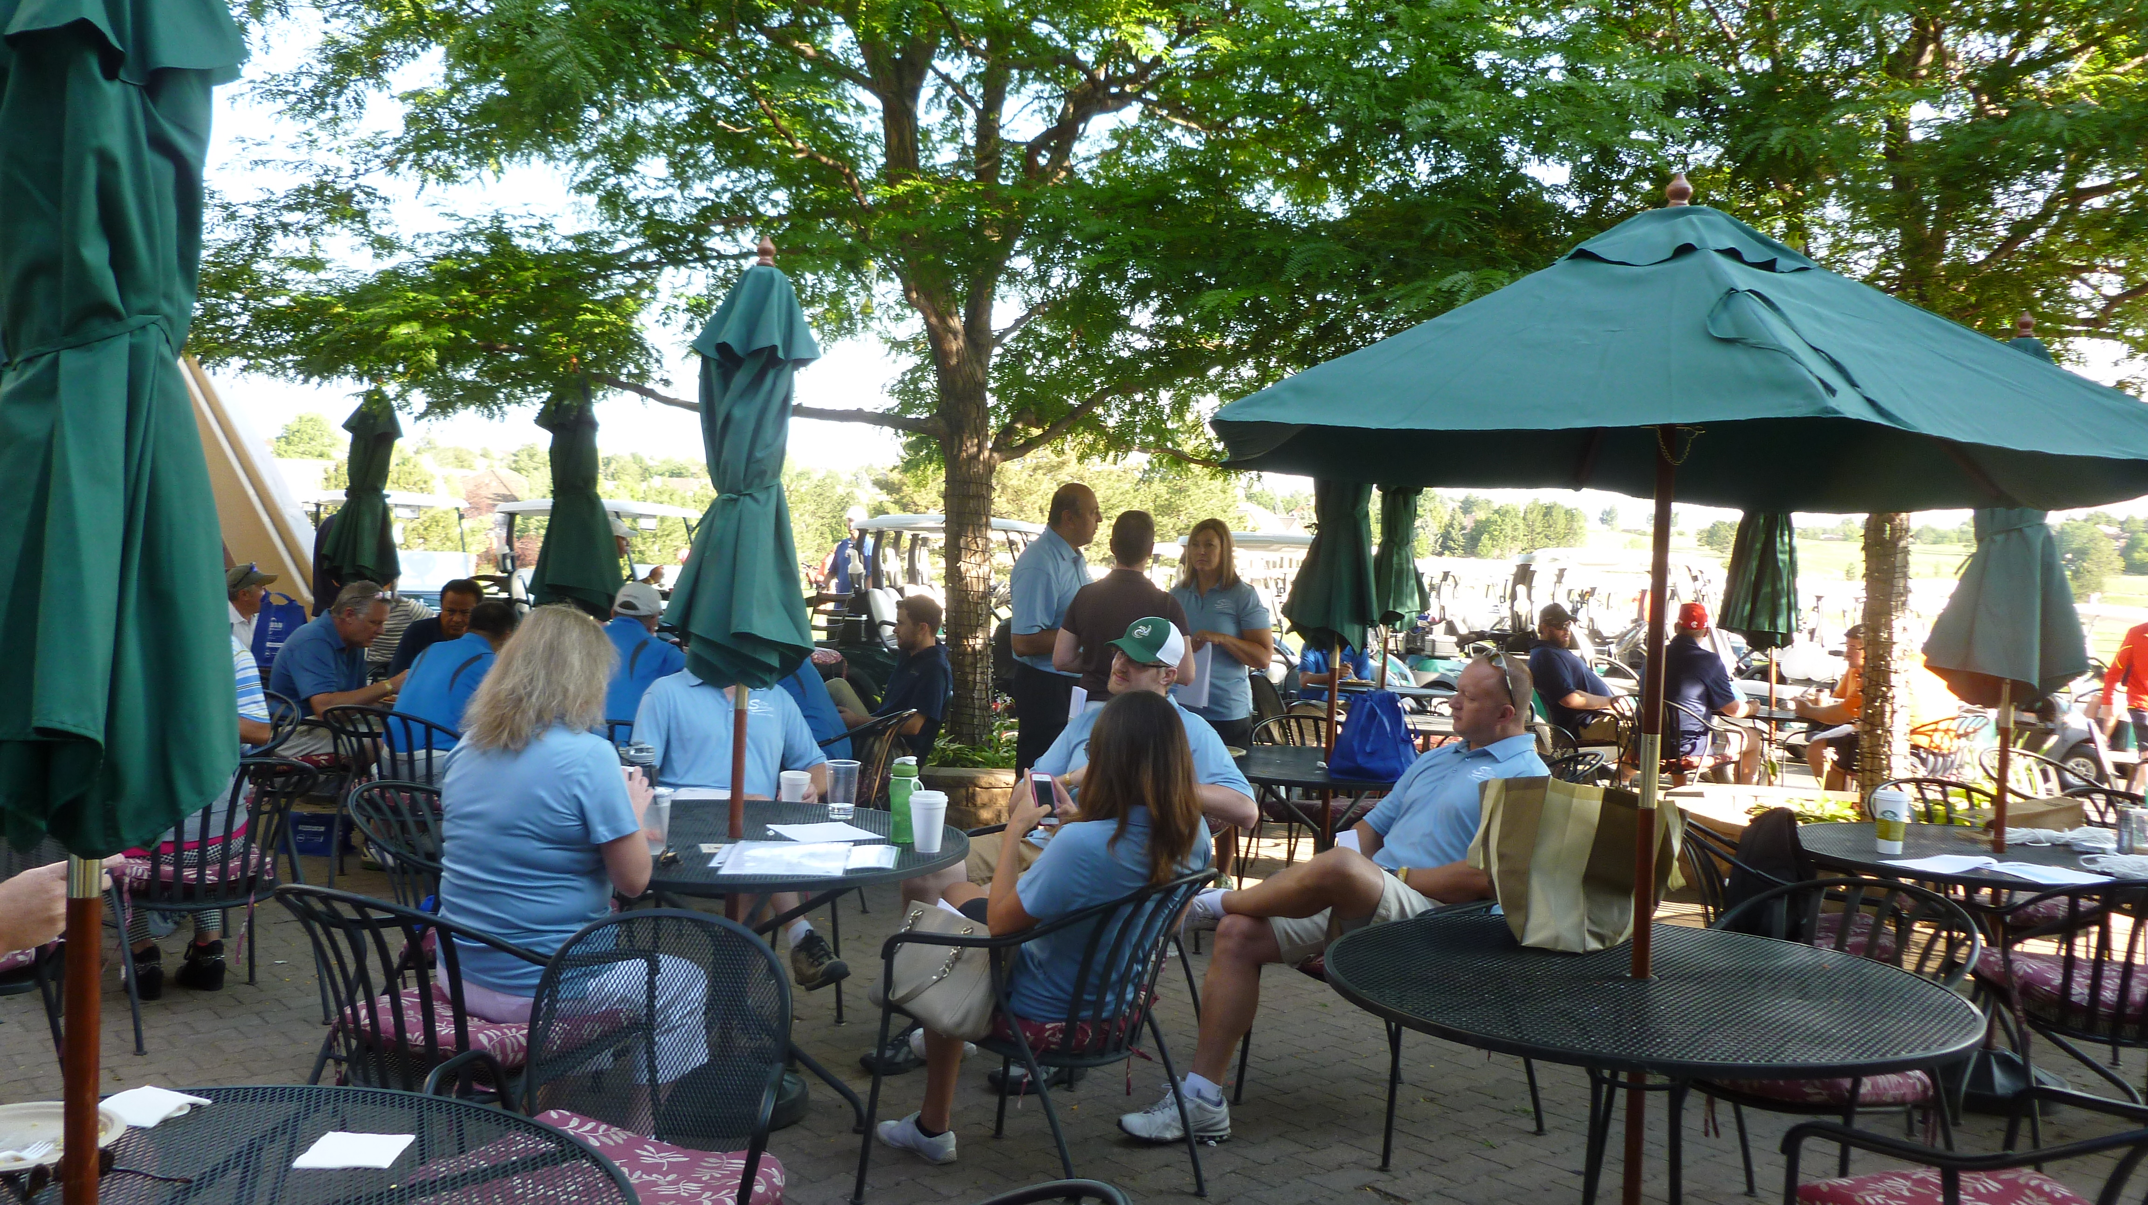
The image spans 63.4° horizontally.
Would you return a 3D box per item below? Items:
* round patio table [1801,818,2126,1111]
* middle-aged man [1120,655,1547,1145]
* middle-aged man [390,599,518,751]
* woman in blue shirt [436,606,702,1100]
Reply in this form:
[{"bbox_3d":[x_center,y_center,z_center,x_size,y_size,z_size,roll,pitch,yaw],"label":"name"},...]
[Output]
[{"bbox_3d":[2.758,1.113,5.209,1.220,0.725,1.220,2,1,0],"label":"round patio table"},{"bbox_3d":[0.720,0.771,4.737,1.150,1.260,0.650,1,1,-28],"label":"middle-aged man"},{"bbox_3d":[-2.687,0.602,7.716,0.600,1.250,0.850,3,1,33],"label":"middle-aged man"},{"bbox_3d":[-1.123,0.685,3.856,0.530,1.340,0.740,3,1,34],"label":"woman in blue shirt"}]

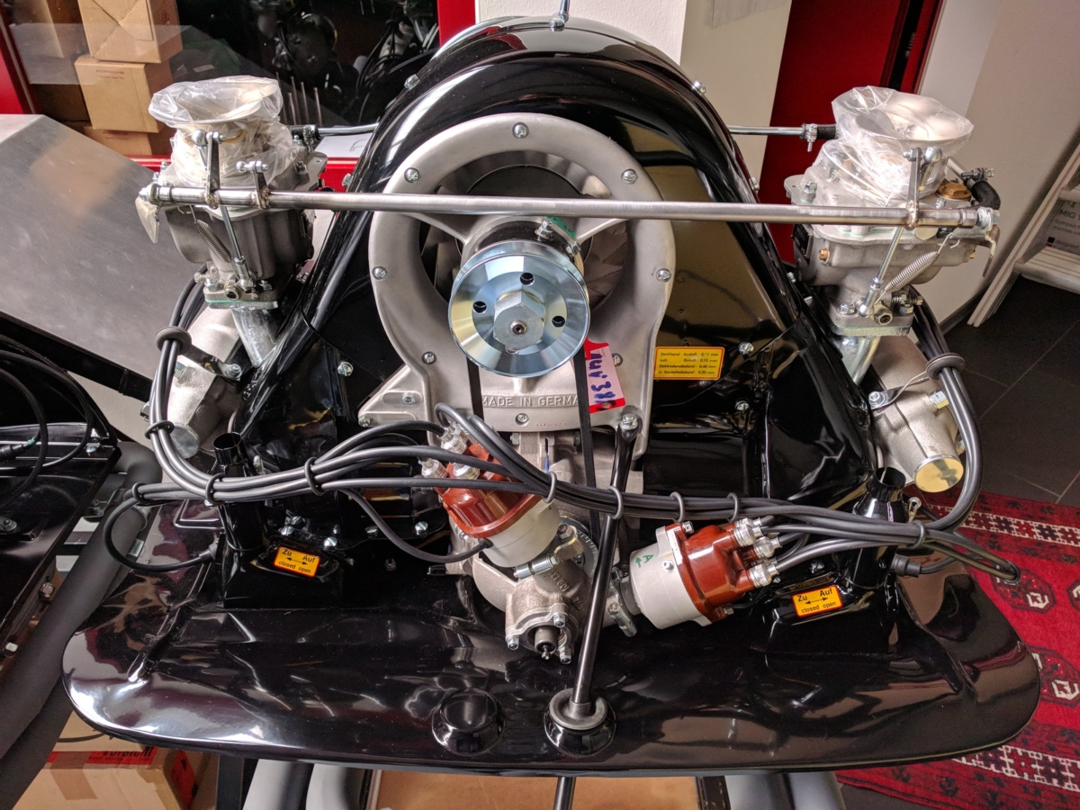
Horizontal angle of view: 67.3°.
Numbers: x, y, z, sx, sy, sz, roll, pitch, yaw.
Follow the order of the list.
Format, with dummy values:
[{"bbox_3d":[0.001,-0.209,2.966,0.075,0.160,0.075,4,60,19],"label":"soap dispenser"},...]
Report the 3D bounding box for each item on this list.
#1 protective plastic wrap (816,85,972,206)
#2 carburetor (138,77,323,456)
[{"bbox_3d":[0.292,-0.224,0.682,0.124,0.070,0.118,0,36,0],"label":"protective plastic wrap"},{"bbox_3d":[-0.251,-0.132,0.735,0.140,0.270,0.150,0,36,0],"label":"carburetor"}]

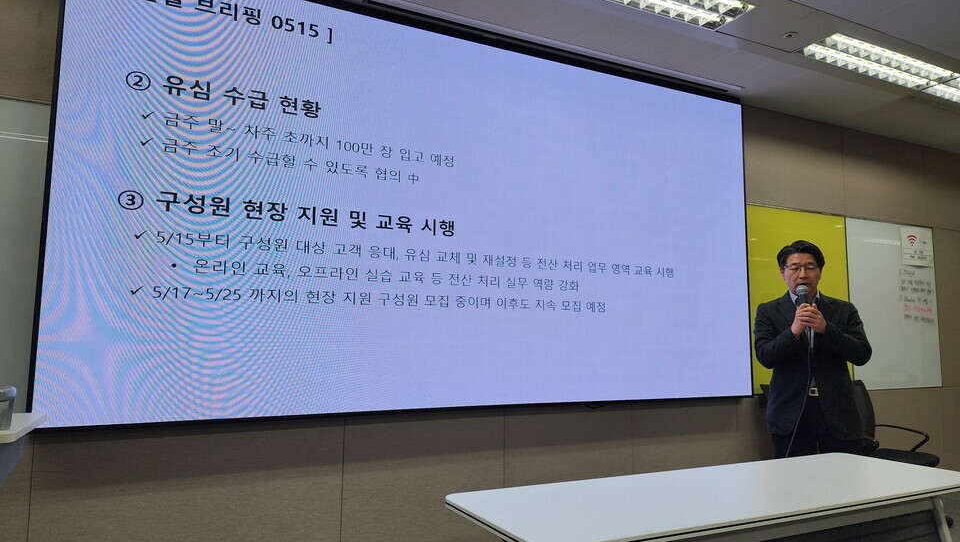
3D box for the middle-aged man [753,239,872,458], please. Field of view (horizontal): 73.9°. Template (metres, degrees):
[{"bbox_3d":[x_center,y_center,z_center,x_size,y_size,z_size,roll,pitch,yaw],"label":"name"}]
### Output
[{"bbox_3d":[1.539,0.686,2.921,0.510,1.680,0.430,-2,-6,22],"label":"middle-aged man"}]

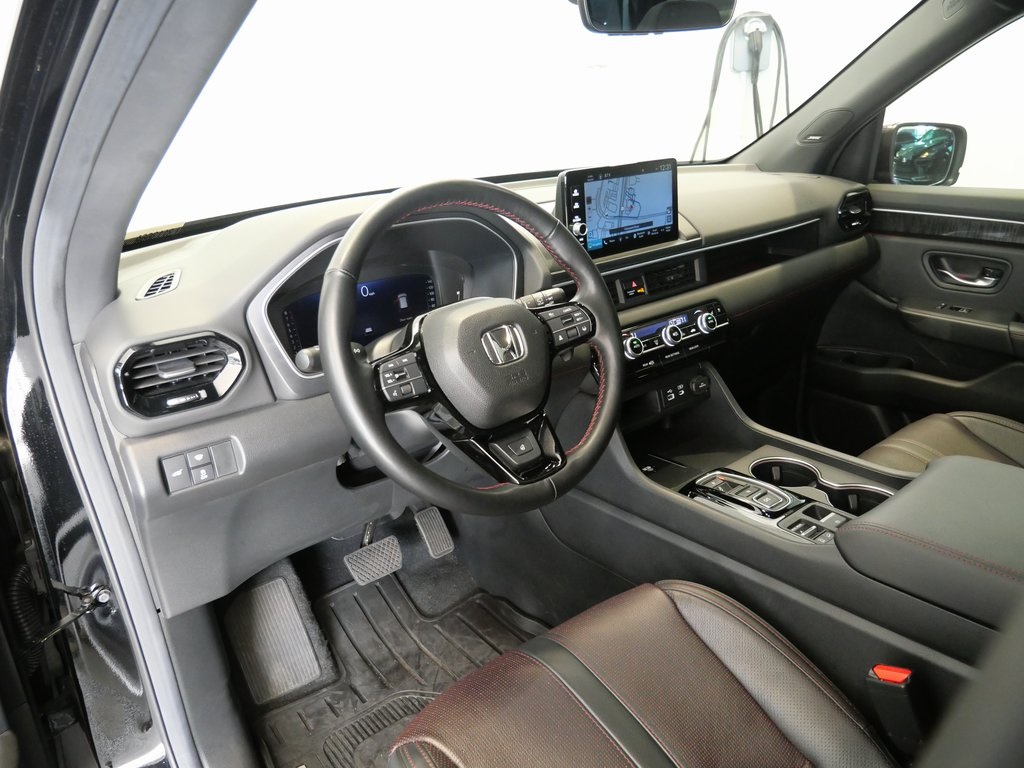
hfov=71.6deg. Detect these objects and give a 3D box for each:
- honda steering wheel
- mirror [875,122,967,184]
[{"bbox_3d":[-0.032,-0.045,0.802,0.380,0.380,0.095,-19,-3,-35],"label":"honda steering wheel"},{"bbox_3d":[0.987,-0.551,1.719,0.225,0.165,0.120,-9,22,-15],"label":"mirror"}]

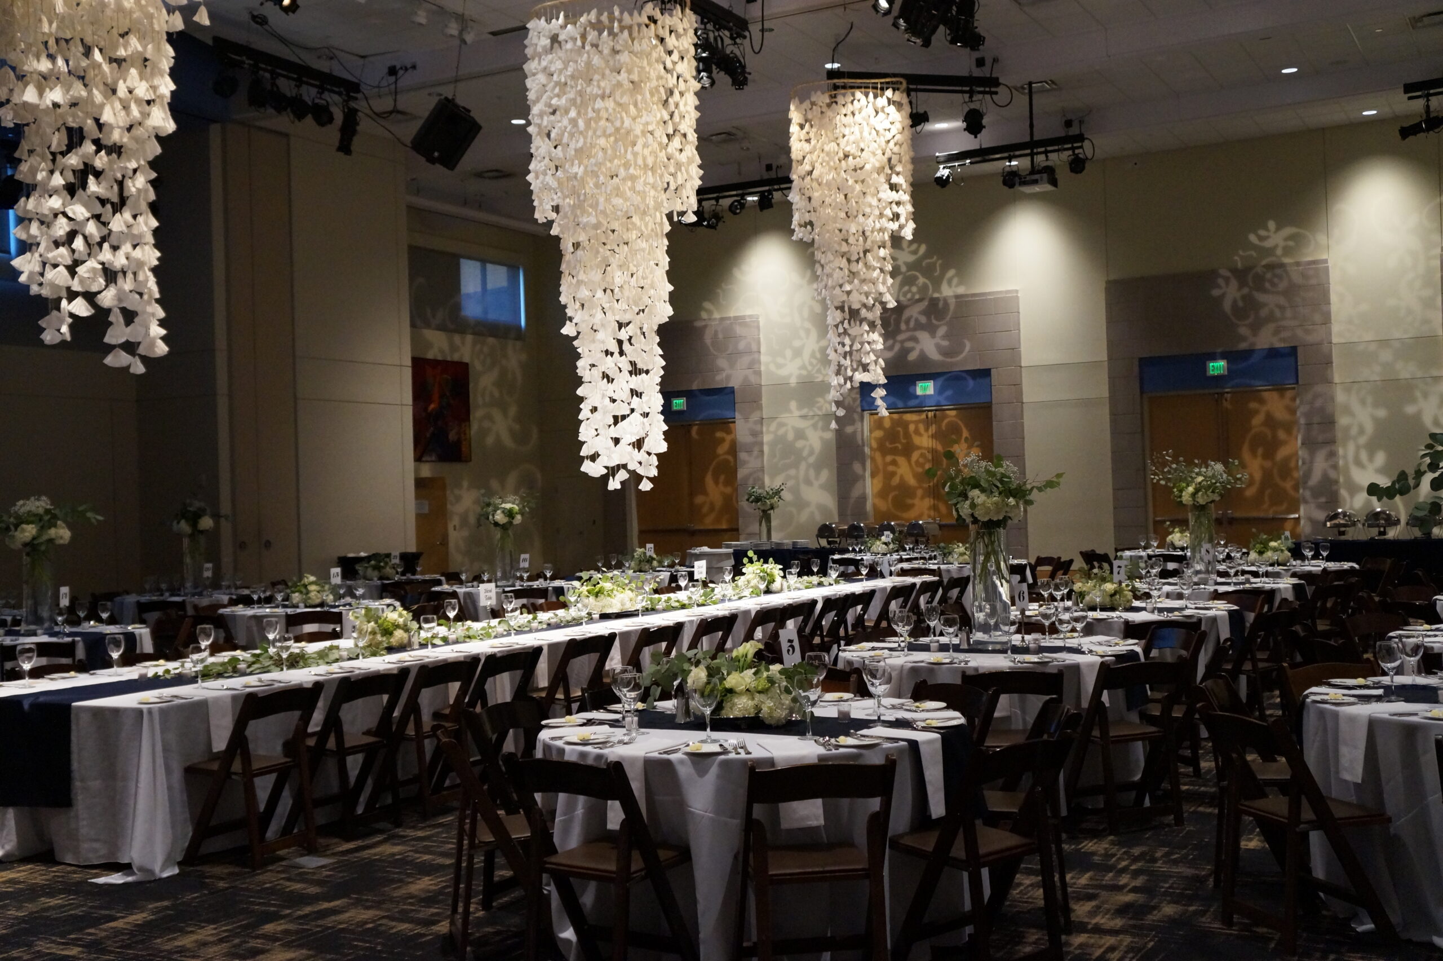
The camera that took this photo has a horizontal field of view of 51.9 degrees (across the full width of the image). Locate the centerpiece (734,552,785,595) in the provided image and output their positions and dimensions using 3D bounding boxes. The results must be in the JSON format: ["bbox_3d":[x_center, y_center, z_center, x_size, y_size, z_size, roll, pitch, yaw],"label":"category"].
[{"bbox_3d":[0.317,0.770,12.450,0.450,0.360,0.420,-2,-1,1],"label":"centerpiece"}]

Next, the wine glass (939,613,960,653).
[{"bbox_3d":[1.094,0.739,7.120,0.092,0.200,0.092,-2,-1,9],"label":"wine glass"}]

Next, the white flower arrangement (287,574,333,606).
[{"bbox_3d":[-3.493,0.929,12.600,0.390,0.280,0.340,-2,-1,30],"label":"white flower arrangement"}]

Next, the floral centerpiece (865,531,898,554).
[{"bbox_3d":[2.120,0.833,19.700,0.460,0.300,0.420,-2,-1,6],"label":"floral centerpiece"}]

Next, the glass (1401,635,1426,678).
[{"bbox_3d":[2.595,0.669,5.560,0.093,0.195,0.093,-2,-1,25],"label":"glass"}]

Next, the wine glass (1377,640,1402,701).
[{"bbox_3d":[2.433,0.691,5.390,0.092,0.208,0.092,-2,-1,24],"label":"wine glass"}]

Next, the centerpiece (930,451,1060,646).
[{"bbox_3d":[1.396,0.350,7.600,0.690,1.010,0.580,-2,-1,10],"label":"centerpiece"}]

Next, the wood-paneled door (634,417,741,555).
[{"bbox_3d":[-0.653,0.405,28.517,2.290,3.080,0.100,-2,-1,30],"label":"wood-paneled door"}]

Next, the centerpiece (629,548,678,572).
[{"bbox_3d":[-0.814,0.913,17.400,0.490,0.280,0.360,-2,-1,30],"label":"centerpiece"}]

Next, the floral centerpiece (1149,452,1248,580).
[{"bbox_3d":[3.969,0.298,12.350,0.810,1.070,0.650,-2,-1,18],"label":"floral centerpiece"}]

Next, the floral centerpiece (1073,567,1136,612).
[{"bbox_3d":[2.440,0.689,9.420,0.400,0.280,0.330,-2,-1,30],"label":"floral centerpiece"}]

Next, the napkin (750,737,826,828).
[{"bbox_3d":[0.218,0.962,4.727,0.145,0.215,0.280,-2,-1,-10],"label":"napkin"}]

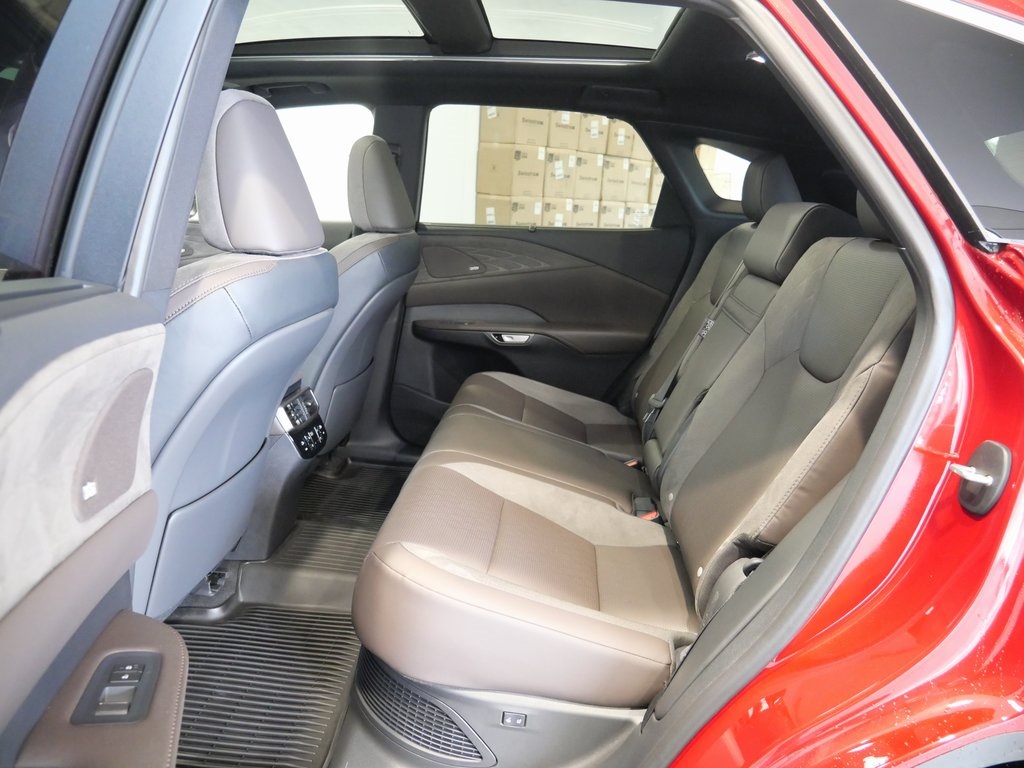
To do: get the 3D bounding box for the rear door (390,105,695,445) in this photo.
[{"bbox_3d":[0.080,-0.273,2.254,0.990,1.115,0.260,3,15,4],"label":"rear door"}]

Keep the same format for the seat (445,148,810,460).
[{"bbox_3d":[0.290,-0.188,1.918,0.920,0.835,0.520,3,15,4],"label":"seat"}]

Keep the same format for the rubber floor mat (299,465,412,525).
[{"bbox_3d":[-0.451,0.299,2.121,0.490,0.040,0.460,3,15,4],"label":"rubber floor mat"}]

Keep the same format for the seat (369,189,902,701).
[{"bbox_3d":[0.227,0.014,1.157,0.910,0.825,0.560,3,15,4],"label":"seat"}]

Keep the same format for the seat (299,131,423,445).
[{"bbox_3d":[-0.680,-0.188,1.976,0.860,0.975,0.550,3,15,4],"label":"seat"}]

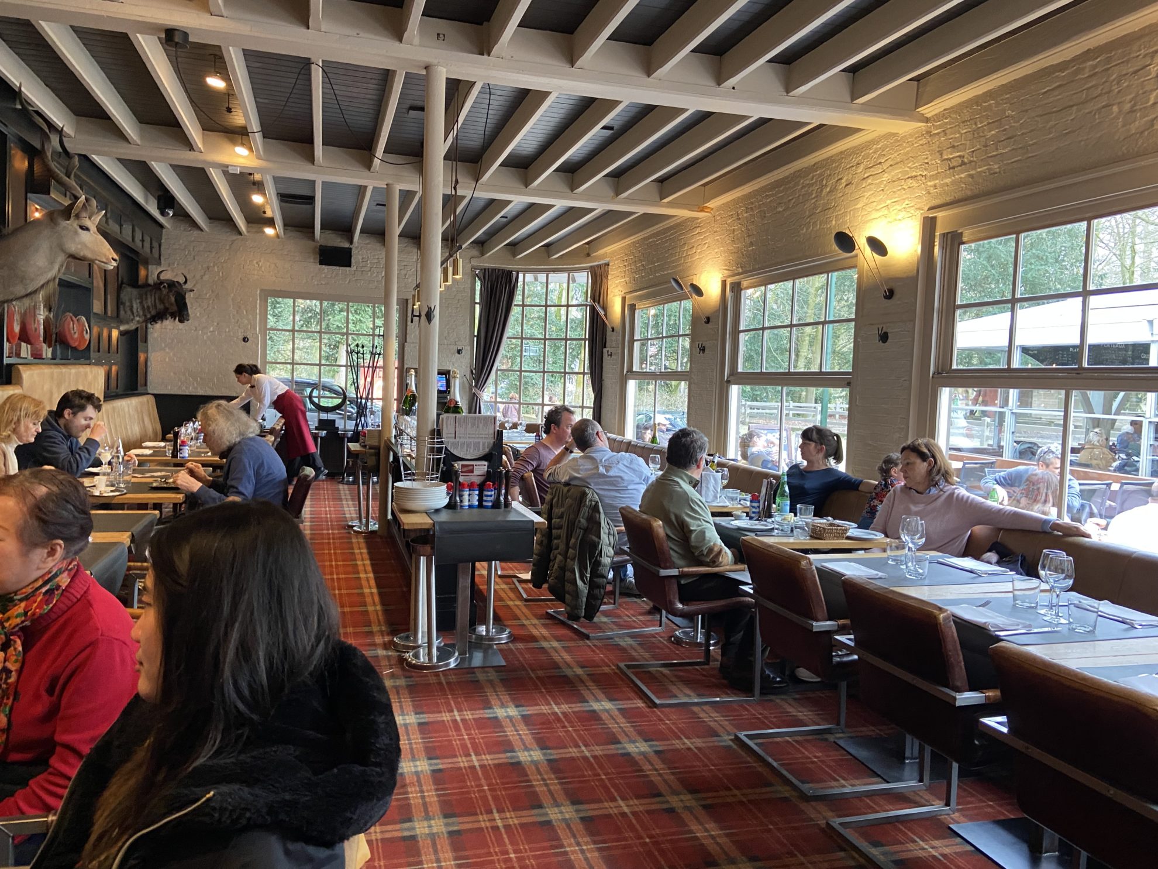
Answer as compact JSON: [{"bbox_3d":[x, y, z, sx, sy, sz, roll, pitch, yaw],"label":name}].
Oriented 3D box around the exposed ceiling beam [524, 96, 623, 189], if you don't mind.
[{"bbox_3d":[-0.049,-2.209,6.512,0.060,0.177,2.736,1,4,-17],"label":"exposed ceiling beam"}]

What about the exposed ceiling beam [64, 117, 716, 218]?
[{"bbox_3d":[-1.443,-2.379,7.935,5.802,0.252,0.252,1,4,-17],"label":"exposed ceiling beam"}]

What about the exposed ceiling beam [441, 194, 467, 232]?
[{"bbox_3d":[-1.549,-2.553,10.256,0.065,0.170,4.400,1,4,-17],"label":"exposed ceiling beam"}]

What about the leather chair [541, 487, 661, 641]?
[{"bbox_3d":[0.183,0.743,5.447,0.530,0.850,0.600,1,4,-26],"label":"leather chair"}]

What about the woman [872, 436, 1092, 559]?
[{"bbox_3d":[1.847,0.661,4.231,0.720,1.250,1.080,0,4,-37],"label":"woman"}]

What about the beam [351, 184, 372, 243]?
[{"bbox_3d":[-2.504,-2.584,10.035,0.056,0.178,4.396,1,4,-17],"label":"beam"}]

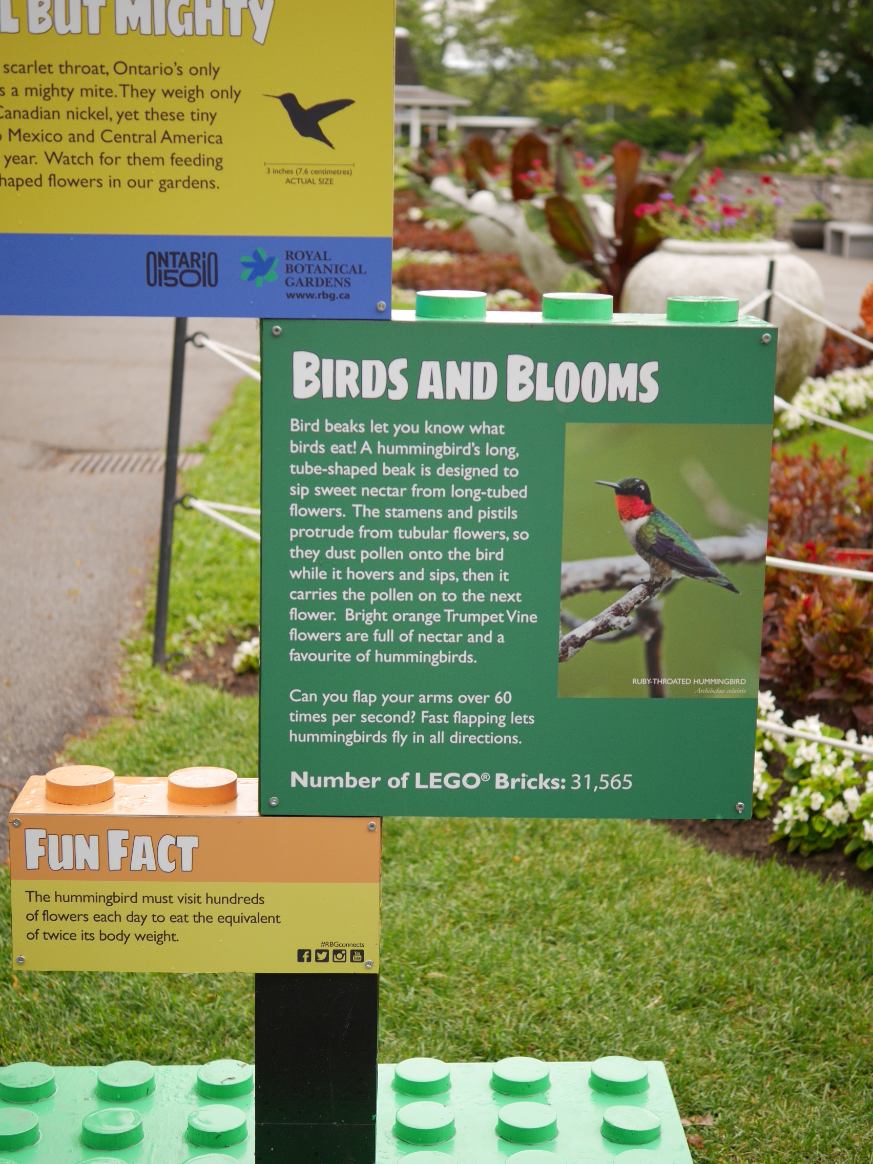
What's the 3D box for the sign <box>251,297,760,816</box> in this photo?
[{"bbox_3d":[0.068,-0.026,1.864,0.452,0.472,0.123,1,12,-2],"label":"sign"}]

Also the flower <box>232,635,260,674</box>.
[{"bbox_3d":[-0.505,0.196,5.400,0.085,0.100,0.075,0,12,-5],"label":"flower"}]

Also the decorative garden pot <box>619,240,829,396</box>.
[{"bbox_3d":[1.600,-1.427,11.250,1.130,0.960,1.130,3,12,8],"label":"decorative garden pot"}]

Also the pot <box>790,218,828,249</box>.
[{"bbox_3d":[5.392,-4.993,29.000,0.580,0.440,0.580,3,12,10],"label":"pot"}]

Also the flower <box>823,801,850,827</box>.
[{"bbox_3d":[0.809,0.468,4.080,0.054,0.053,0.045,3,12,12],"label":"flower"}]

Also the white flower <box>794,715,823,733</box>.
[{"bbox_3d":[0.792,0.301,4.300,0.062,0.042,0.048,3,12,11],"label":"white flower"}]

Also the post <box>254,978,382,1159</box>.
[{"bbox_3d":[-0.115,0.474,1.961,0.115,0.251,0.115,1,12,-2],"label":"post"}]

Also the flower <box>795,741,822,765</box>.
[{"bbox_3d":[0.773,0.357,4.200,0.057,0.050,0.045,3,12,11],"label":"flower"}]

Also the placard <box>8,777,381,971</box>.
[{"bbox_3d":[-0.223,0.269,1.916,0.339,0.168,0.118,1,12,-2],"label":"placard"}]

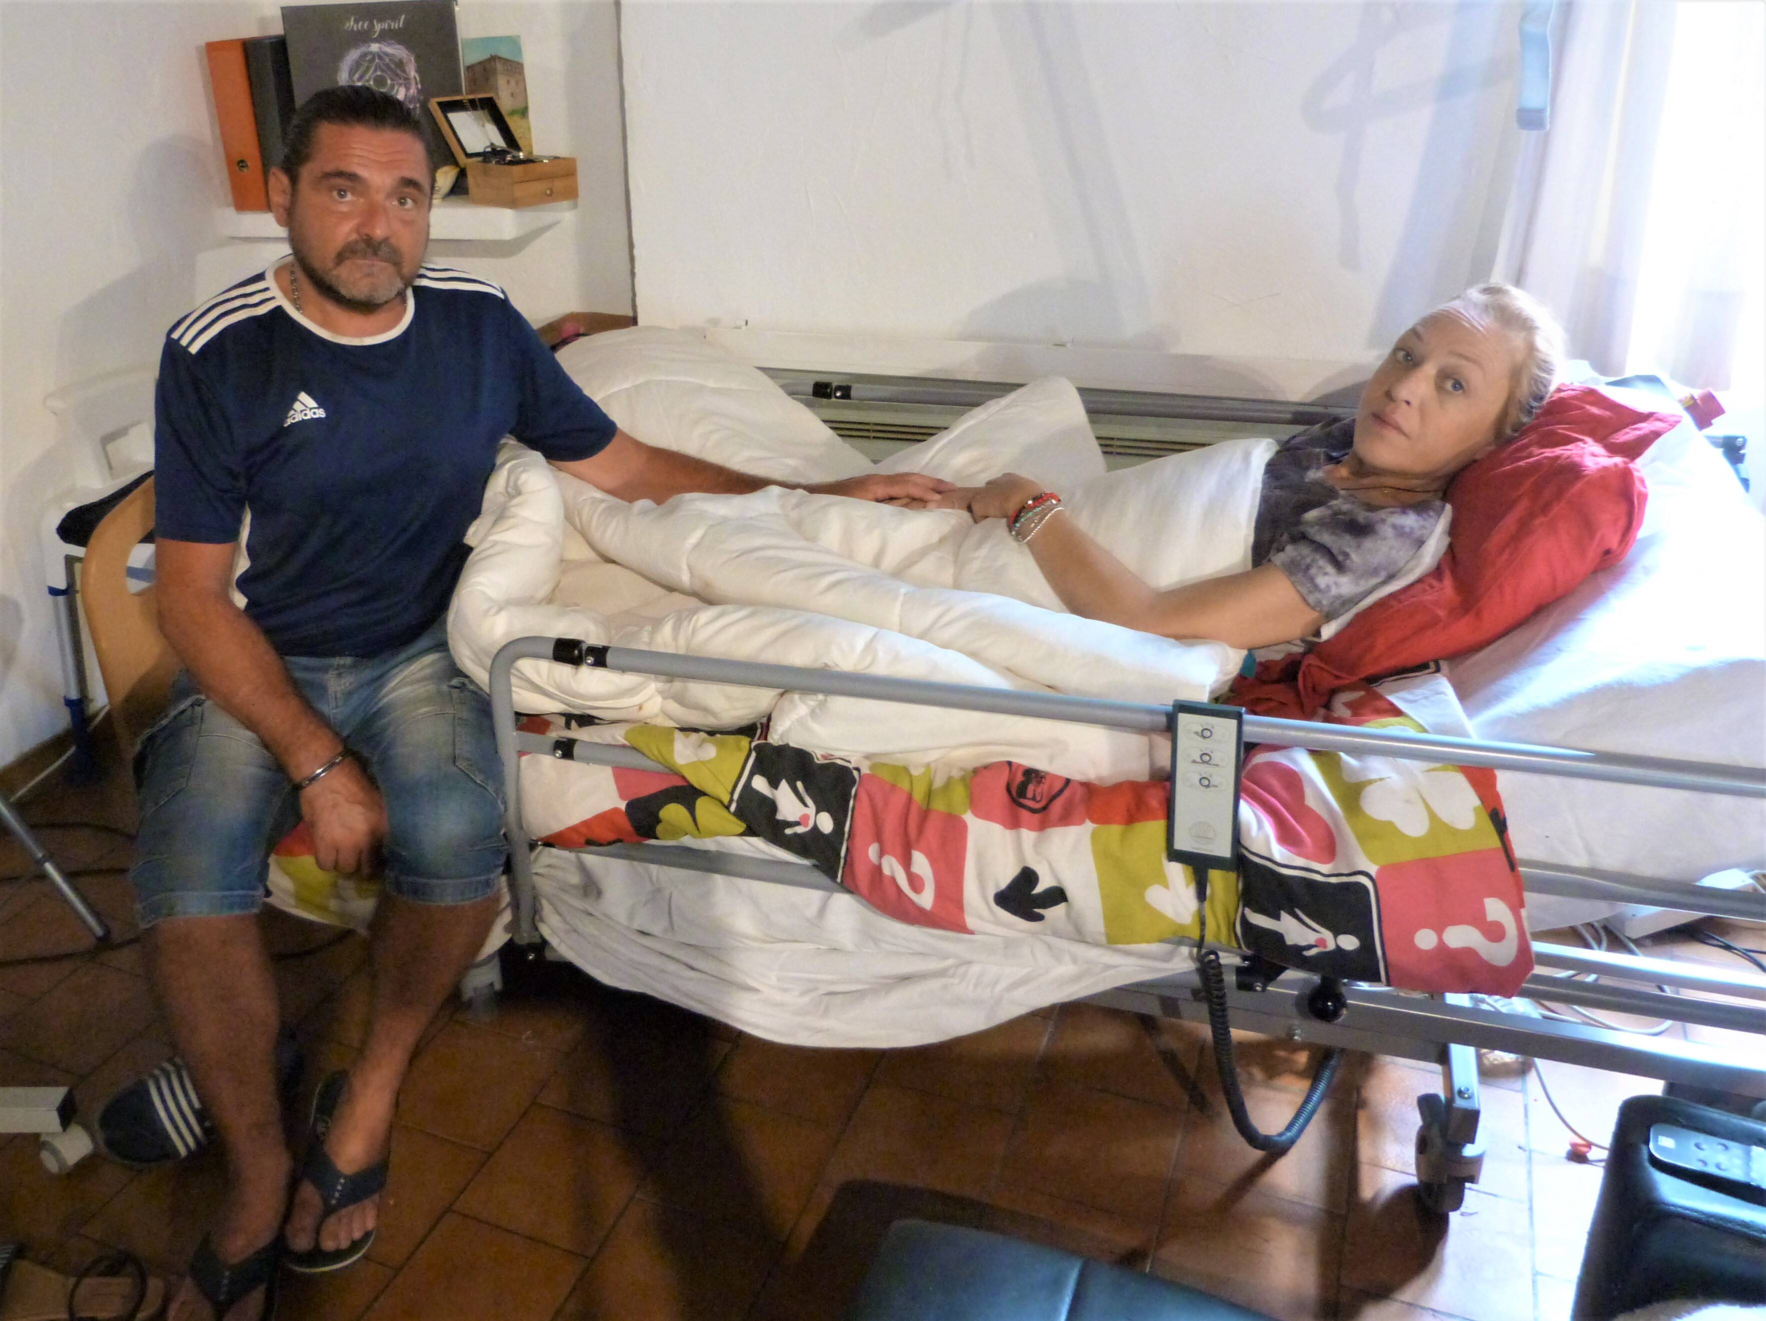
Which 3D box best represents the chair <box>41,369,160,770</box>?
[{"bbox_3d":[-1.338,-0.219,2.611,0.500,0.760,0.510,6,29,14],"label":"chair"}]

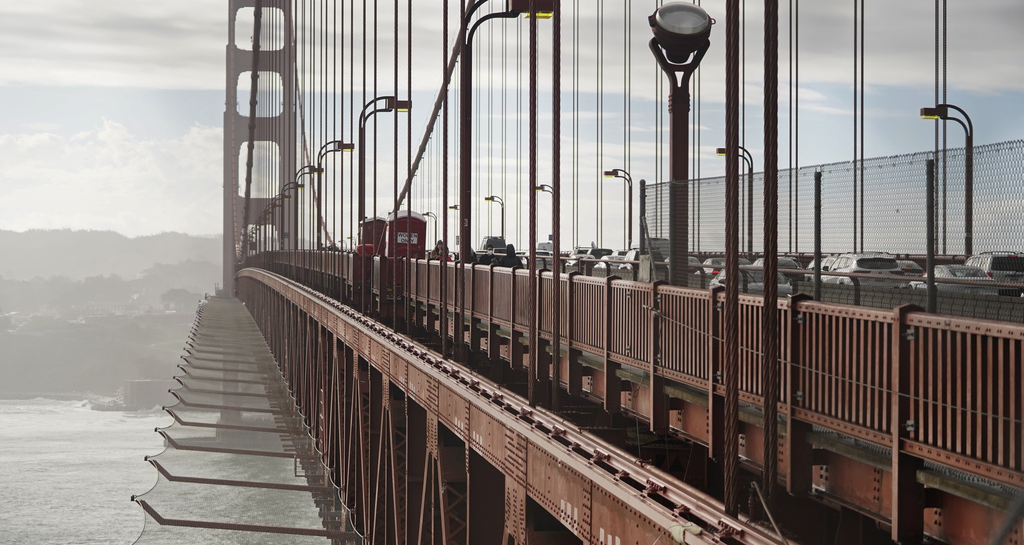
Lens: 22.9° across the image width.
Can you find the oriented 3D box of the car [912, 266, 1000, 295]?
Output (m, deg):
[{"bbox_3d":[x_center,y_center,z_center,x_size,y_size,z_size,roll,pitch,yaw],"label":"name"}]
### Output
[{"bbox_3d":[14.562,0.499,83.200,1.820,1.450,4.700,0,0,-7],"label":"car"}]

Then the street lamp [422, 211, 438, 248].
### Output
[{"bbox_3d":[-12.211,-5.090,377.000,2.200,7.600,0.380,0,0,-7],"label":"street lamp"}]

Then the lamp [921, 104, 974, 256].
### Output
[{"bbox_3d":[18.651,-3.391,108.500,2.250,7.600,0.380,0,0,-7],"label":"lamp"}]

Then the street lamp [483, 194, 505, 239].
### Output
[{"bbox_3d":[-1.942,-4.831,287.500,2.200,7.600,0.380,0,0,-7],"label":"street lamp"}]

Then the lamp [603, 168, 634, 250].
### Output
[{"bbox_3d":[8.329,-4.248,198.000,2.200,7.600,0.380,0,0,-7],"label":"lamp"}]

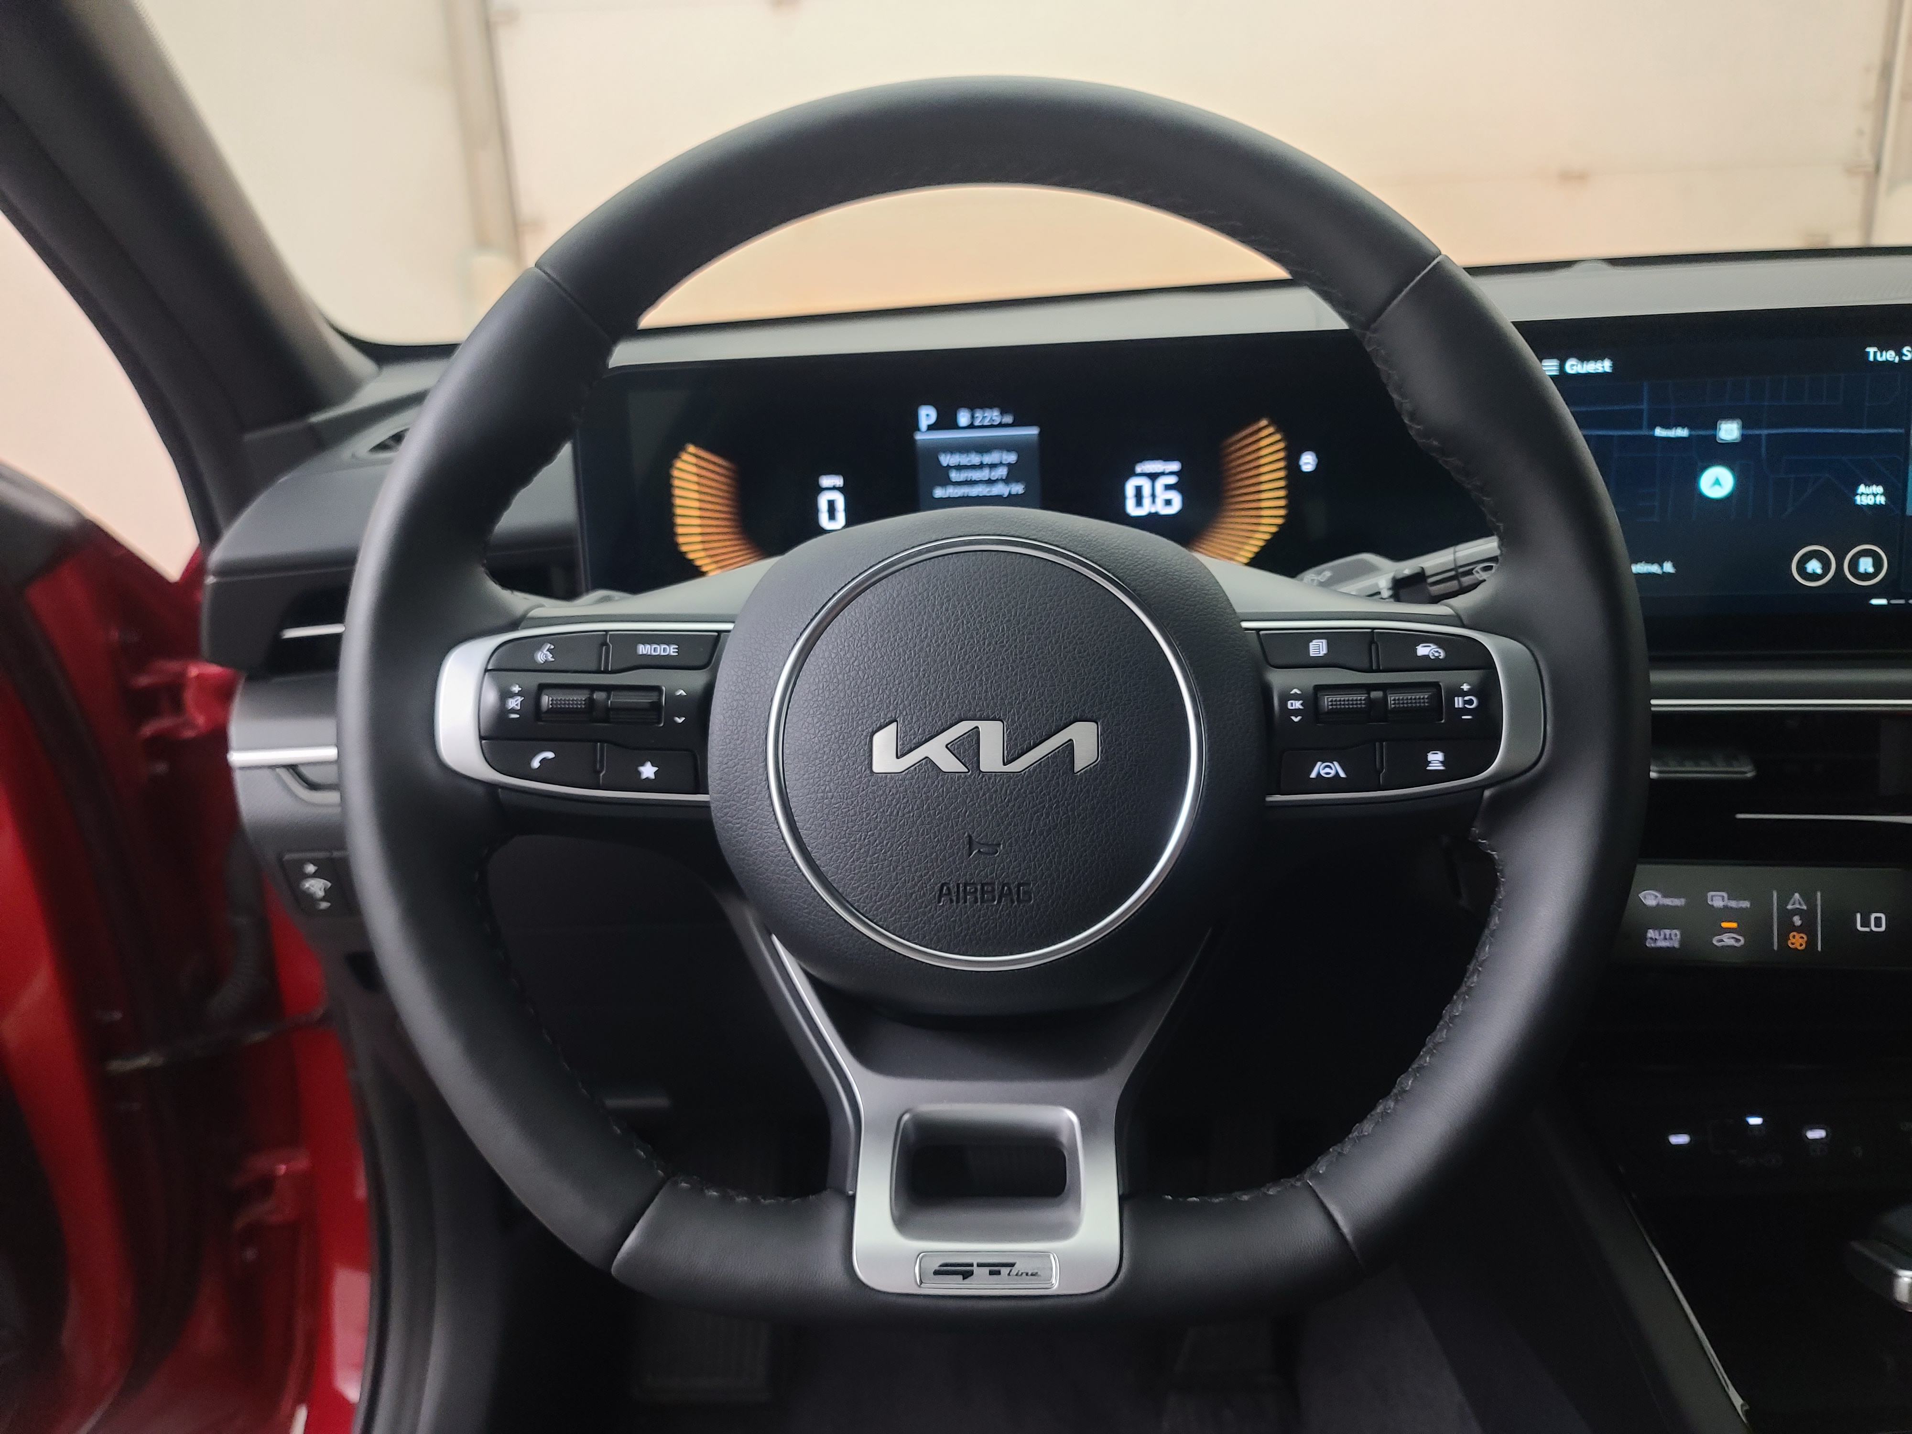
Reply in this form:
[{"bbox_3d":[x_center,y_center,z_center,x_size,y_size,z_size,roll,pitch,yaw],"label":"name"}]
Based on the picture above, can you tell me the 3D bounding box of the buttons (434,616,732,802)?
[{"bbox_3d":[-0.104,-0.001,0.389,0.084,0.052,0.022,0,-7,0],"label":"buttons"}]

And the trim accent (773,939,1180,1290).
[{"bbox_3d":[0.007,0.108,0.381,0.118,0.094,0.030,0,-7,0],"label":"trim accent"}]

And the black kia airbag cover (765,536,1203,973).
[{"bbox_3d":[0.008,0.011,0.398,0.123,0.123,0.030,0,-6,0],"label":"black kia airbag cover"}]

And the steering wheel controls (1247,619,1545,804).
[{"bbox_3d":[0.122,-0.001,0.389,0.084,0.052,0.022,0,-7,0],"label":"steering wheel controls"}]

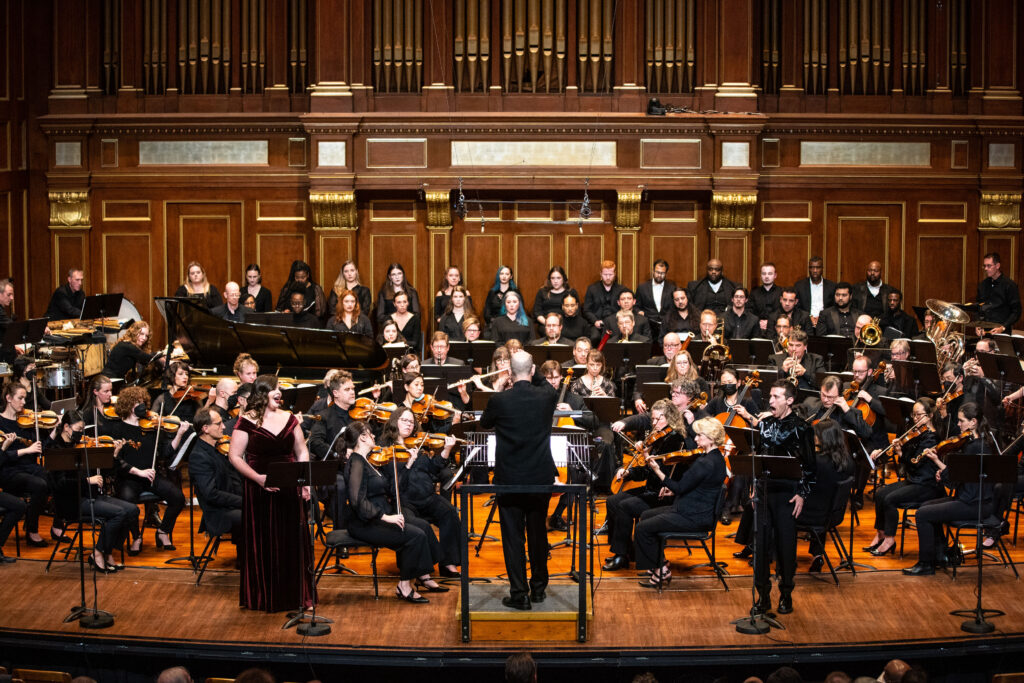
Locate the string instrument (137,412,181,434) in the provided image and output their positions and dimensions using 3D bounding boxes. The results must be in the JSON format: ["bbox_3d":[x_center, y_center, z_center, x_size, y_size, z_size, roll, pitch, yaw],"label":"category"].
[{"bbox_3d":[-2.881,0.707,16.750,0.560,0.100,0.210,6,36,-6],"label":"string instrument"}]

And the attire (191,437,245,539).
[{"bbox_3d":[-2.196,1.269,15.700,0.680,1.000,0.500,2,6,21],"label":"attire"}]

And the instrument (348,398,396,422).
[{"bbox_3d":[-1.024,0.579,16.000,0.620,0.110,0.220,7,49,12],"label":"instrument"}]

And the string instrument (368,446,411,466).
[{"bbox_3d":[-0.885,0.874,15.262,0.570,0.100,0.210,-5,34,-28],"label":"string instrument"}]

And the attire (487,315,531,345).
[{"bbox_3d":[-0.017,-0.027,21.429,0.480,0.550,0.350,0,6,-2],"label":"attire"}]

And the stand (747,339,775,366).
[{"bbox_3d":[2.530,0.514,21.076,0.510,1.100,0.420,1,6,14],"label":"stand"}]

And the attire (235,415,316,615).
[{"bbox_3d":[-1.744,1.239,14.734,0.570,1.426,0.460,-3,7,-25],"label":"attire"}]

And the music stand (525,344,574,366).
[{"bbox_3d":[0.321,0.515,18.000,0.510,1.050,0.420,0,5,0],"label":"music stand"}]

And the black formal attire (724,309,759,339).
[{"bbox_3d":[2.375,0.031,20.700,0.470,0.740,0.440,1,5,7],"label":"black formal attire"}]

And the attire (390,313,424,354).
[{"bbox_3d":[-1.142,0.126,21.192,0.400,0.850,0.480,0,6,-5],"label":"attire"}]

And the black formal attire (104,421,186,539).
[{"bbox_3d":[-3.117,1.168,16.875,0.620,1.023,0.530,5,8,42],"label":"black formal attire"}]

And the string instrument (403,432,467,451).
[{"bbox_3d":[-0.587,0.795,16.000,0.600,0.100,0.210,6,28,0],"label":"string instrument"}]

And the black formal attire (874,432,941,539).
[{"bbox_3d":[3.384,1.217,16.950,0.640,0.930,0.480,-3,6,-33],"label":"black formal attire"}]

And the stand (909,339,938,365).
[{"bbox_3d":[4.174,0.514,20.776,0.510,1.100,0.420,2,6,20],"label":"stand"}]

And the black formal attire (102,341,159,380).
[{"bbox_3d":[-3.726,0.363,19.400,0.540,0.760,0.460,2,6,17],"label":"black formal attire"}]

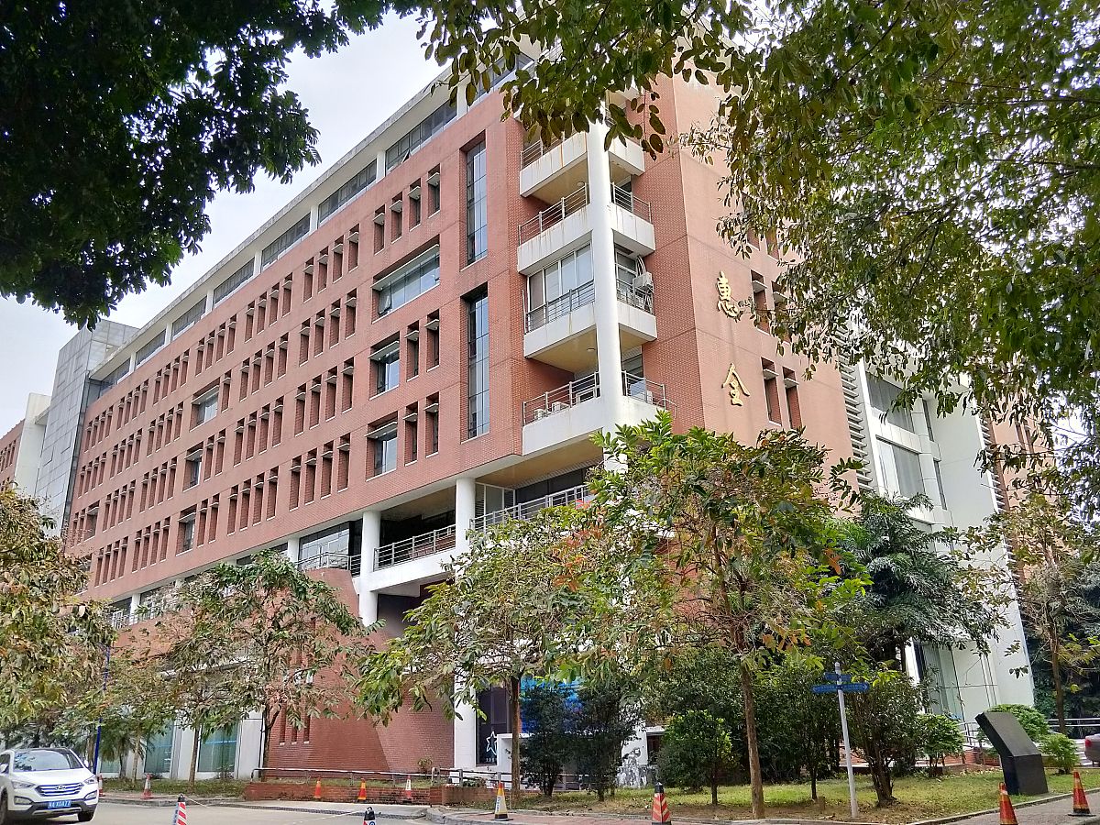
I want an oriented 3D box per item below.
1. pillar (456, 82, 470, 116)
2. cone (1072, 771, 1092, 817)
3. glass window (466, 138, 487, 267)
[{"bbox_3d":[-3.734,-13.544,34.649,0.500,1.781,0.650,15,-25,-40],"label":"pillar"},{"bbox_3d":[9.423,6.769,14.079,0.400,0.700,0.400,-13,-23,28],"label":"cone"},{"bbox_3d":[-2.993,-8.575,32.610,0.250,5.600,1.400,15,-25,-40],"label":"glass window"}]

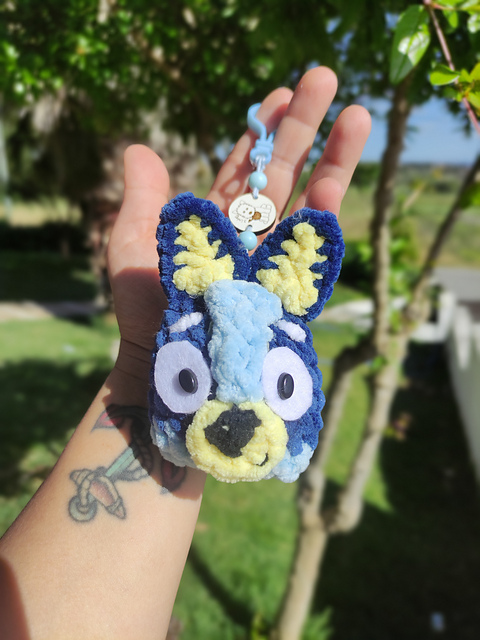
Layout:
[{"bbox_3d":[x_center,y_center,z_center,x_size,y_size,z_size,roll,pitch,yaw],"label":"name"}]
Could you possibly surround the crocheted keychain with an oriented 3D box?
[{"bbox_3d":[0.005,-0.019,0.205,0.081,0.172,0.047,3,-12,2],"label":"crocheted keychain"}]

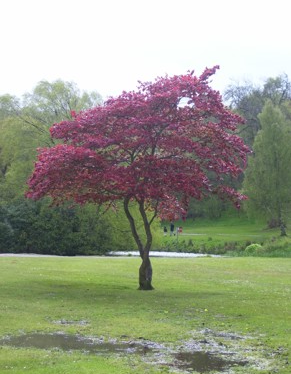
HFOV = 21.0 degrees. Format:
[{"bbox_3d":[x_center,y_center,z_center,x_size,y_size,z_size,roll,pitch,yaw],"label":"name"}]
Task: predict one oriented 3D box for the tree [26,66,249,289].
[{"bbox_3d":[-0.200,-0.230,19.600,5.500,5.550,5.200,0,-3,0],"label":"tree"}]

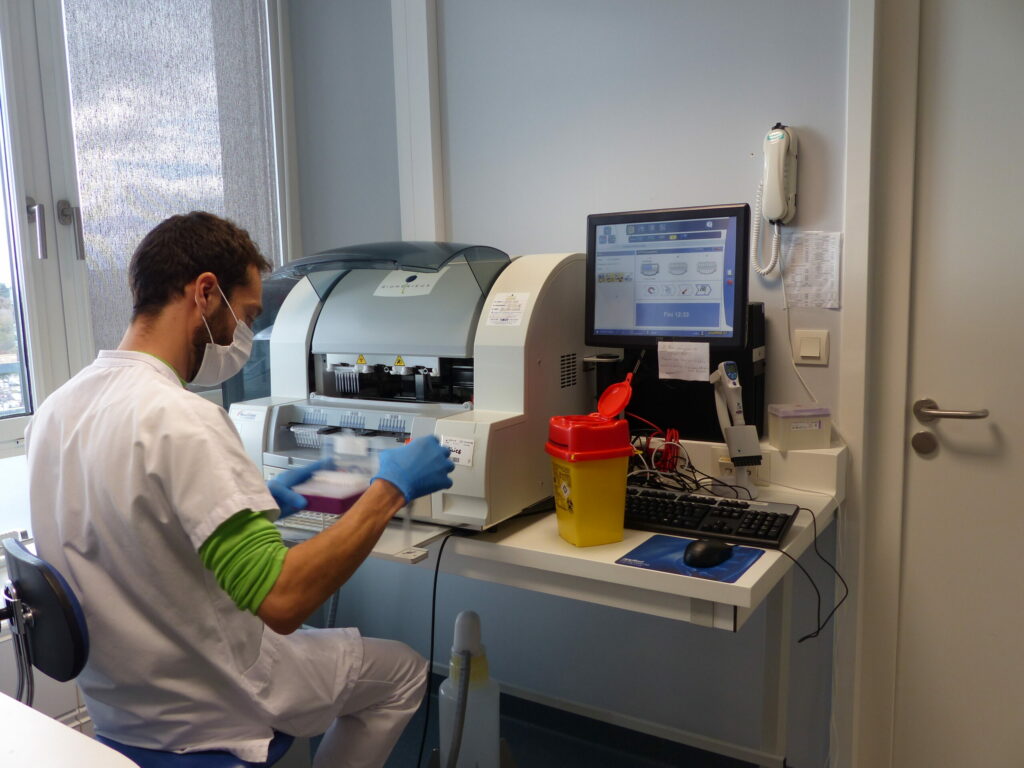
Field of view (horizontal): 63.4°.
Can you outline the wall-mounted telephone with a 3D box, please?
[{"bbox_3d":[0.593,-0.418,1.880,0.091,0.336,0.075,3,8,32],"label":"wall-mounted telephone"}]

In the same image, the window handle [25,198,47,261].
[{"bbox_3d":[-1.161,-0.381,2.023,0.052,0.152,0.031,3,8,32],"label":"window handle"}]

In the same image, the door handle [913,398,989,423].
[{"bbox_3d":[0.935,0.064,1.770,0.146,0.052,0.062,3,8,32],"label":"door handle"}]

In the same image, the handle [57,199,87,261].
[{"bbox_3d":[-1.116,-0.389,2.095,0.052,0.152,0.031,3,8,32],"label":"handle"}]

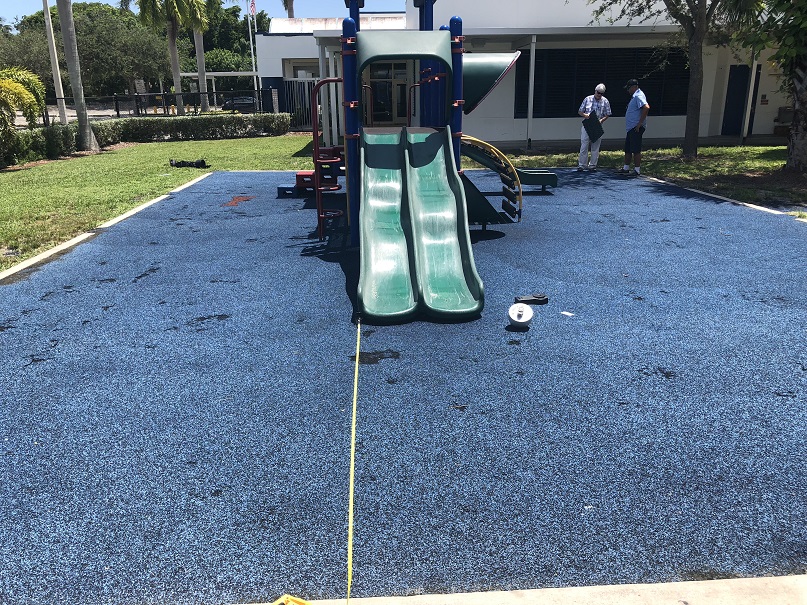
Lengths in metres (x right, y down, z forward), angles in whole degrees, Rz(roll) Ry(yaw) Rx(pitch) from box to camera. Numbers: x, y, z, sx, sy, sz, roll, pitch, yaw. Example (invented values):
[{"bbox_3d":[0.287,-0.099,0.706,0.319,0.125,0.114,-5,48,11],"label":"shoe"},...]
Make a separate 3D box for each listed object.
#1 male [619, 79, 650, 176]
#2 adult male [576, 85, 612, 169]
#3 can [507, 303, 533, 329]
[{"bbox_3d":[4.519,-3.413,12.752,0.540,1.789,0.500,0,17,3],"label":"male"},{"bbox_3d":[3.938,-3.605,13.478,0.620,1.737,0.420,2,17,7],"label":"adult male"},{"bbox_3d":[0.786,0.092,4.354,0.161,0.120,0.161,3,48,10],"label":"can"}]

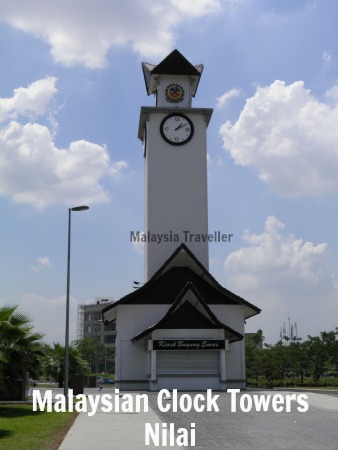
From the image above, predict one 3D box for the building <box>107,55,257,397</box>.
[{"bbox_3d":[0.591,-1.175,46.376,10.343,25.289,13.263,1,-12,-5],"label":"building"}]

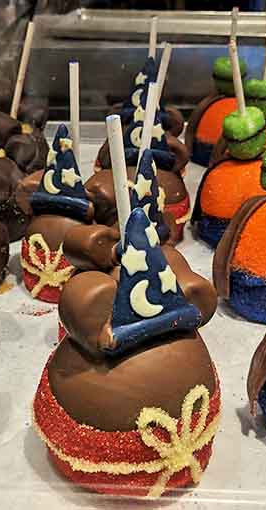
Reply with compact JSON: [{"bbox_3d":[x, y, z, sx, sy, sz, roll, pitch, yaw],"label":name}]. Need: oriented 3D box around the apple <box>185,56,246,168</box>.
[{"bbox_3d":[0.118,-0.184,0.680,0.096,0.133,0.092,-1,27,-3],"label":"apple"}]

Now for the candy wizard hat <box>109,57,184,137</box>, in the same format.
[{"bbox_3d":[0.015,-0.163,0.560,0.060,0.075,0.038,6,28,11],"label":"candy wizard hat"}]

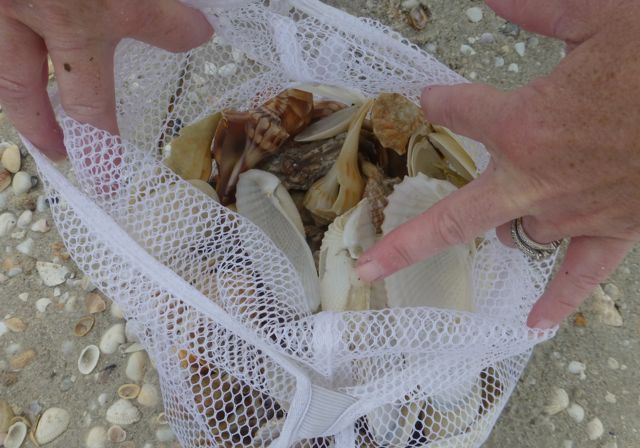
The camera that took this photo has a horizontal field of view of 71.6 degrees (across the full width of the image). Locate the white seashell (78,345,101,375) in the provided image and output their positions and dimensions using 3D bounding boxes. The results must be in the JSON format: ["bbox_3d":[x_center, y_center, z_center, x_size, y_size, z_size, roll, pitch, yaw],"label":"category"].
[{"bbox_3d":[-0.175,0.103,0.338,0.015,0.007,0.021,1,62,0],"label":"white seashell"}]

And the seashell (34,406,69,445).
[{"bbox_3d":[-0.219,0.166,0.365,0.025,0.011,0.028,26,65,13],"label":"seashell"}]

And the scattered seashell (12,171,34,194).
[{"bbox_3d":[-0.320,-0.044,0.476,0.018,0.011,0.029,-19,64,-10],"label":"scattered seashell"}]

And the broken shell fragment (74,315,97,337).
[{"bbox_3d":[-0.214,0.094,0.406,0.014,0.007,0.019,26,65,13],"label":"broken shell fragment"}]

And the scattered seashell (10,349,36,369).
[{"bbox_3d":[-0.262,0.120,0.392,0.021,0.007,0.012,-33,67,-16],"label":"scattered seashell"}]

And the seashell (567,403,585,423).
[{"bbox_3d":[0.214,0.158,0.372,0.013,0.006,0.014,11,63,6],"label":"seashell"}]

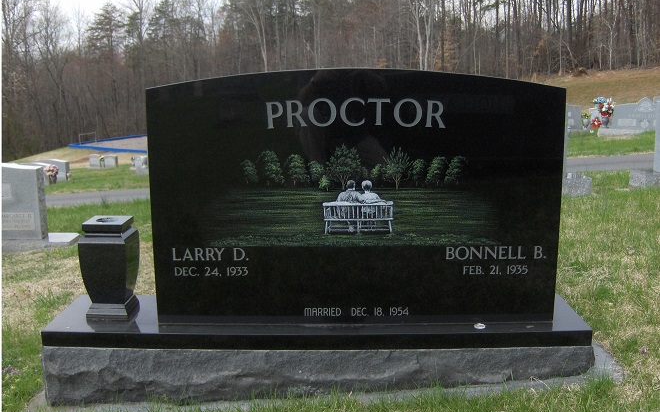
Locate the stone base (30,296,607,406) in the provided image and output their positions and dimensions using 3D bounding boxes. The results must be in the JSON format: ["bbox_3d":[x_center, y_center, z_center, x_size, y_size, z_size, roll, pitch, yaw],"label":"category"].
[{"bbox_3d":[-0.040,0.456,2.190,1.680,0.210,0.345,0,12,0],"label":"stone base"}]

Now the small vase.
[{"bbox_3d":[-0.709,0.199,2.155,0.150,0.310,0.150,0,12,0],"label":"small vase"}]

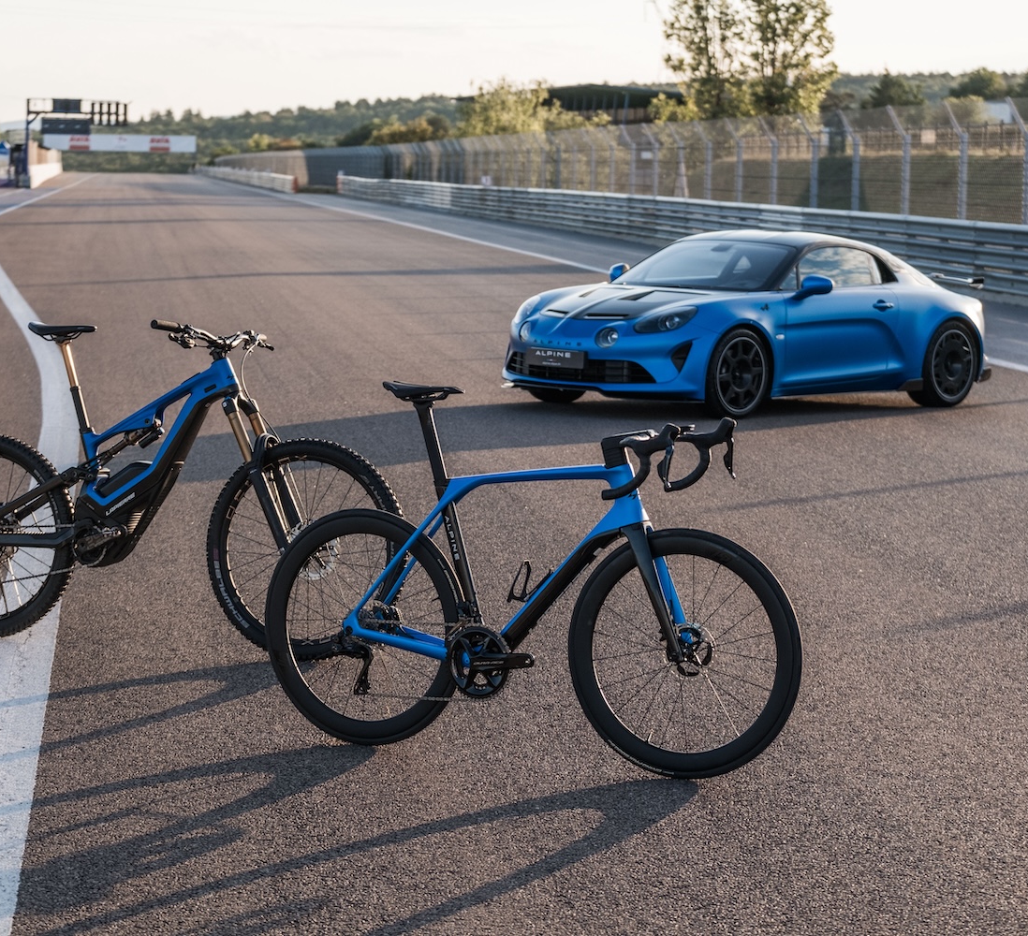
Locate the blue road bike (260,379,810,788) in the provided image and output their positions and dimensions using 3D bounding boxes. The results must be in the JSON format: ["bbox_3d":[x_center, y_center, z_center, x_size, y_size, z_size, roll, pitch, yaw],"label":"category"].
[{"bbox_3d":[0.013,0.299,8.111,1.692,1.045,0.430,3,6,29],"label":"blue road bike"}]

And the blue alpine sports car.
[{"bbox_3d":[1.768,-1.081,21.091,1.870,1.240,4.230,7,8,44],"label":"blue alpine sports car"}]

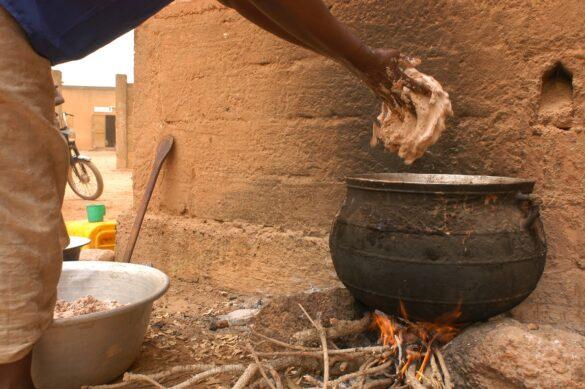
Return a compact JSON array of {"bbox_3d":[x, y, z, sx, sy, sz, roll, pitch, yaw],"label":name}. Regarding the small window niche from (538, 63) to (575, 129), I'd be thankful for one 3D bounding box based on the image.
[{"bbox_3d":[0.825,-0.297,1.520,0.100,0.205,0.100,5,7,32],"label":"small window niche"}]

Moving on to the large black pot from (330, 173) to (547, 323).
[{"bbox_3d":[0.366,0.135,1.300,0.540,0.360,0.540,1,6,0],"label":"large black pot"}]

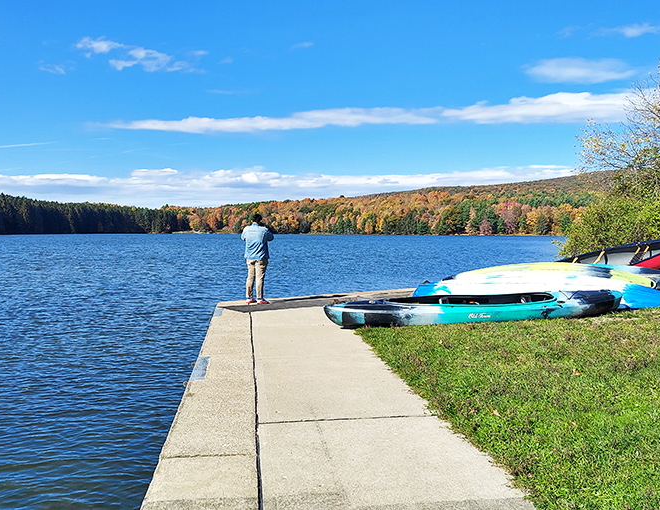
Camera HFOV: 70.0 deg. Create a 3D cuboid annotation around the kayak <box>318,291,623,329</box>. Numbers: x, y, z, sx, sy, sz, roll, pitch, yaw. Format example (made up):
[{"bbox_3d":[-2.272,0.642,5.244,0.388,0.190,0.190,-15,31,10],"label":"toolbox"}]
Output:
[{"bbox_3d":[2.000,0.735,6.400,4.130,0.380,0.800,-2,3,-4],"label":"kayak"}]

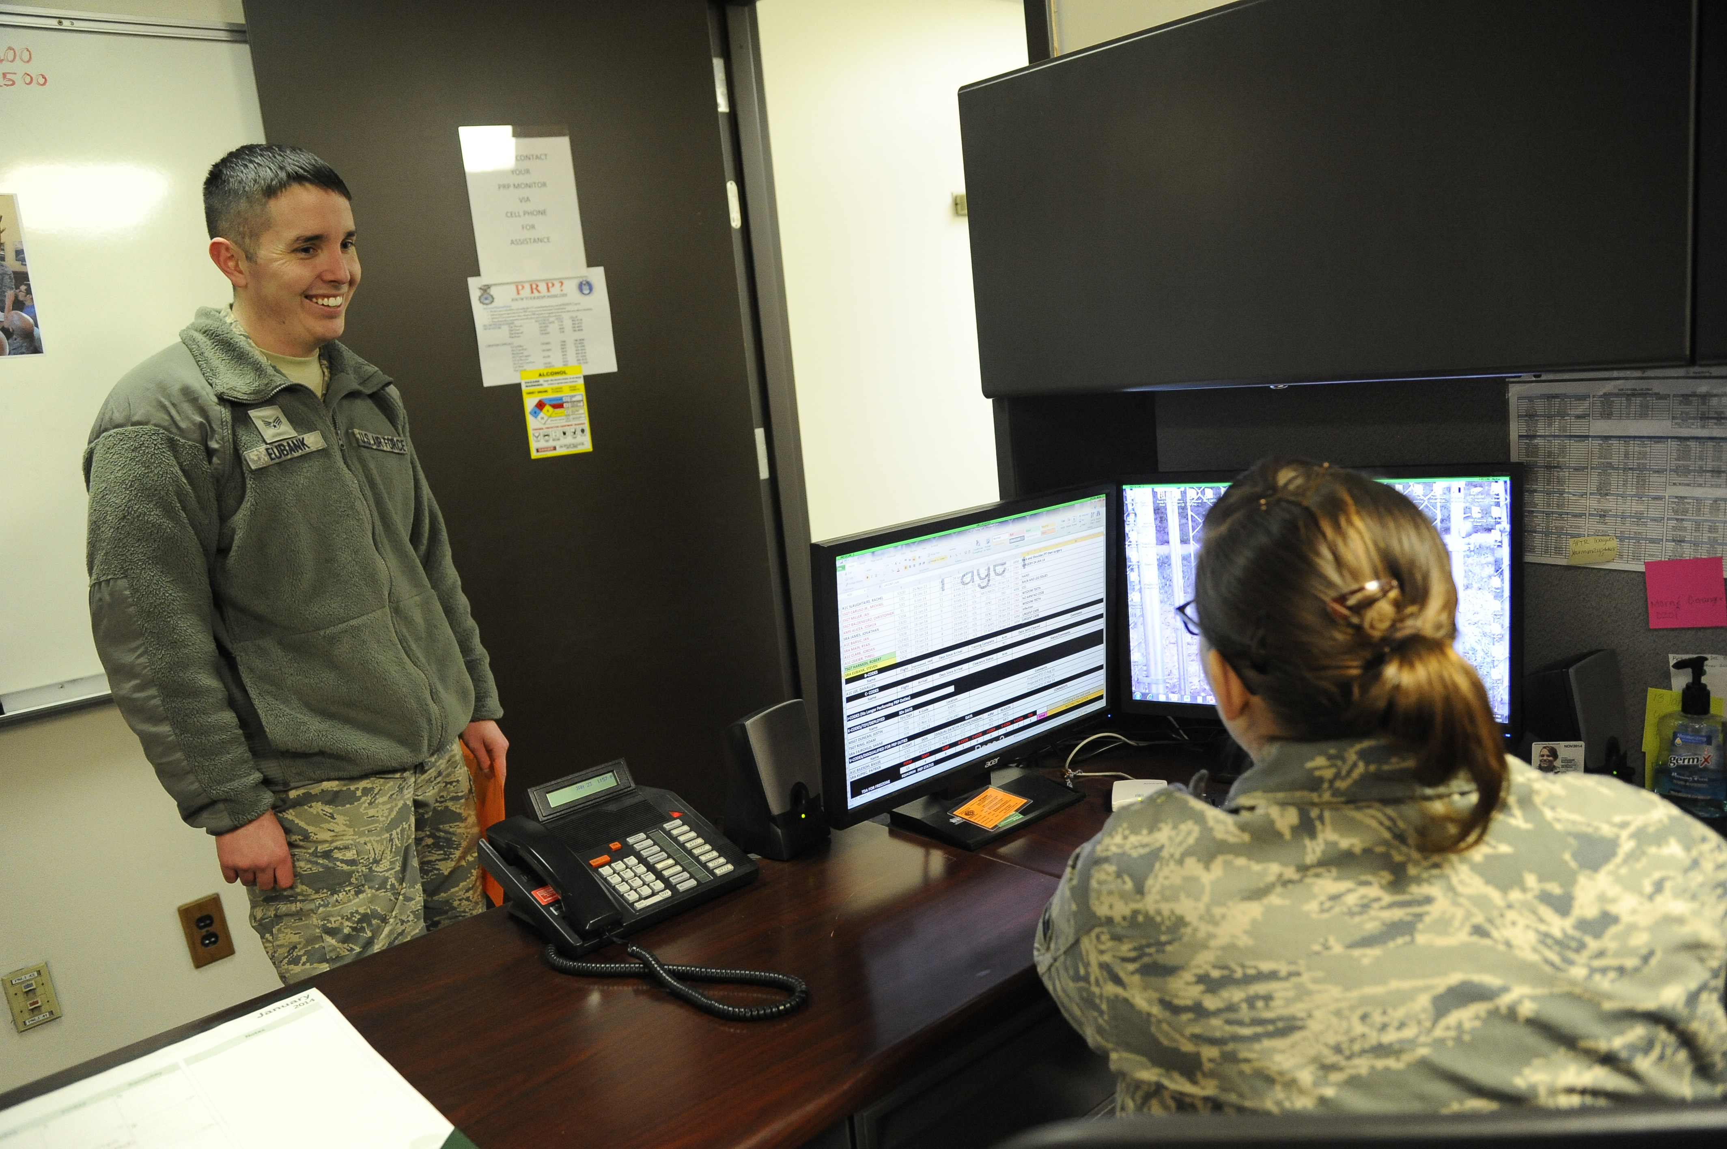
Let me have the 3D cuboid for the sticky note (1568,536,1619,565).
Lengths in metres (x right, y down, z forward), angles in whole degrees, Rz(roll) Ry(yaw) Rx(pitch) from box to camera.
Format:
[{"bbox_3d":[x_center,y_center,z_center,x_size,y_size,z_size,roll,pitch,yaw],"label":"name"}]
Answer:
[{"bbox_3d":[0.856,-0.028,1.349,0.006,0.032,0.050,-14,14,-36],"label":"sticky note"}]

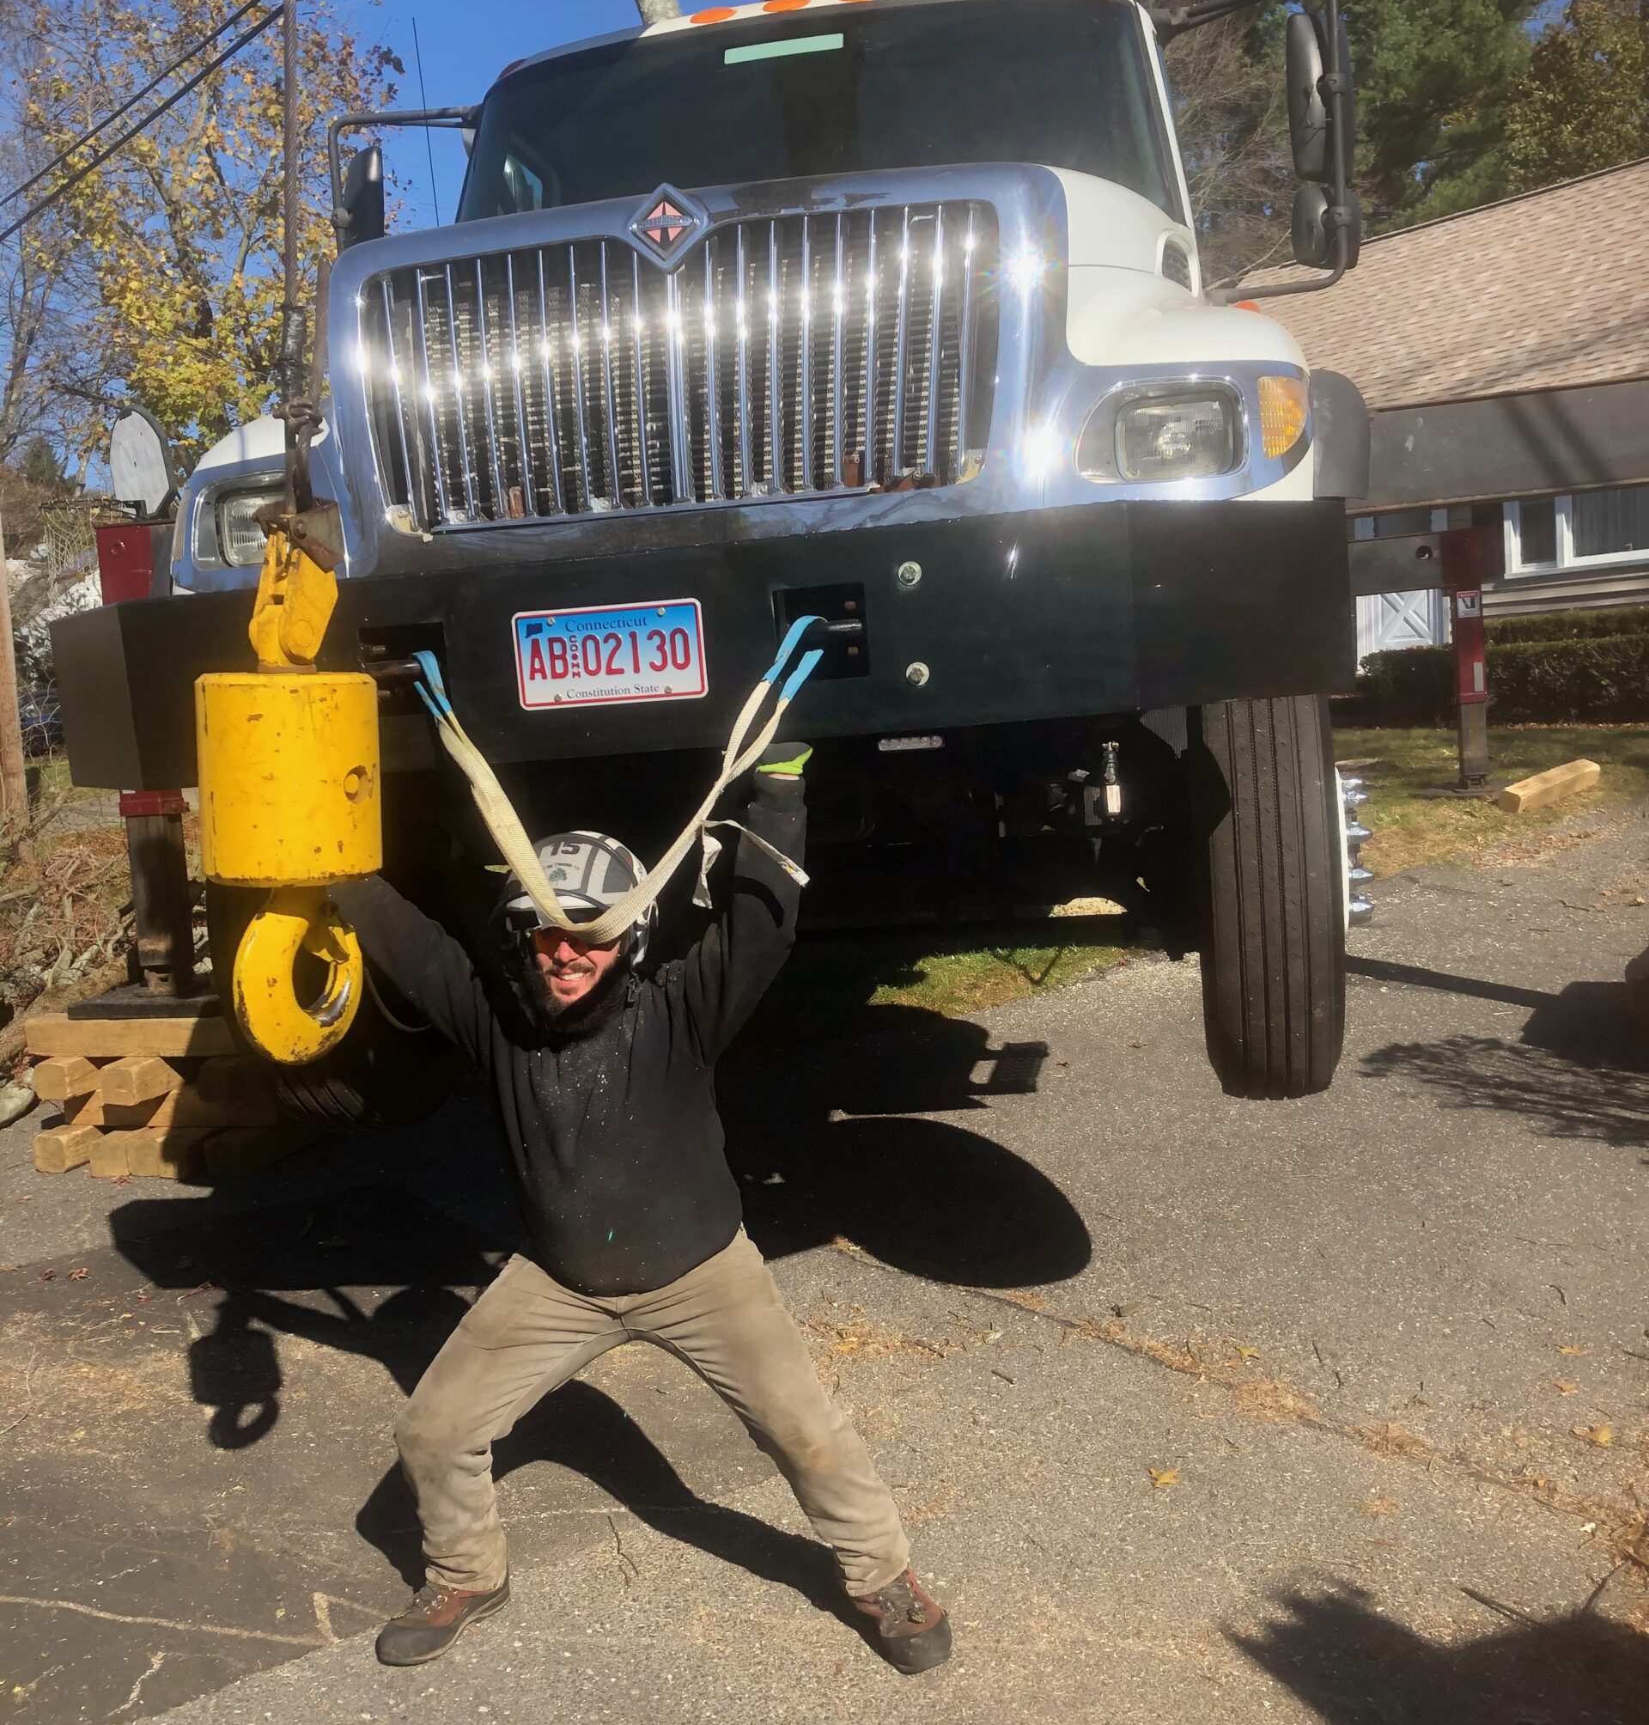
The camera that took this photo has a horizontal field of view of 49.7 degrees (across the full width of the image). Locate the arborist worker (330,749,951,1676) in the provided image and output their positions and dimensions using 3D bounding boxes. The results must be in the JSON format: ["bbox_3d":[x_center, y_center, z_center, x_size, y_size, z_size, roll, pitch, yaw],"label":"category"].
[{"bbox_3d":[-0.317,0.587,3.000,0.950,1.540,0.550,-4,7,6],"label":"arborist worker"}]

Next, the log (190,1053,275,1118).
[{"bbox_3d":[-2.166,0.777,6.992,0.140,0.140,0.900,-3,4,10],"label":"log"}]

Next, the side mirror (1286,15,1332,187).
[{"bbox_3d":[1.382,-2.123,4.950,0.185,0.450,0.095,-5,4,-14],"label":"side mirror"}]

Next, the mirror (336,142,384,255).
[{"bbox_3d":[-1.197,-1.659,4.600,0.180,0.390,0.100,1,9,41],"label":"mirror"}]

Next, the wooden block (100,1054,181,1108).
[{"bbox_3d":[-2.537,0.783,7.042,0.140,0.140,0.900,-3,4,10],"label":"wooden block"}]

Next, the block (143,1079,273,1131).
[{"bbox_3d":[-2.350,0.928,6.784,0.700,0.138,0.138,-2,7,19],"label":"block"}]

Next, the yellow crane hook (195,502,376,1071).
[{"bbox_3d":[-0.674,-0.083,2.240,0.225,0.685,0.225,-4,7,-21],"label":"yellow crane hook"}]

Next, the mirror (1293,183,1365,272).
[{"bbox_3d":[1.398,-1.764,4.950,0.190,0.215,0.100,-5,4,-14],"label":"mirror"}]

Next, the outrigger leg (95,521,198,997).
[{"bbox_3d":[-2.698,-0.408,7.100,0.210,1.850,0.190,-3,4,10],"label":"outrigger leg"}]

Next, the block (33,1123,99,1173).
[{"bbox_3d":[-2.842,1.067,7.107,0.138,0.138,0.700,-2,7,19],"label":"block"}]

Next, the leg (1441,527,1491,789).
[{"bbox_3d":[4.009,-1.276,11.100,0.230,1.620,0.200,-3,4,10],"label":"leg"}]

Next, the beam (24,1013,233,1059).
[{"bbox_3d":[-2.621,0.655,6.837,0.930,0.140,0.140,-3,4,14],"label":"beam"}]

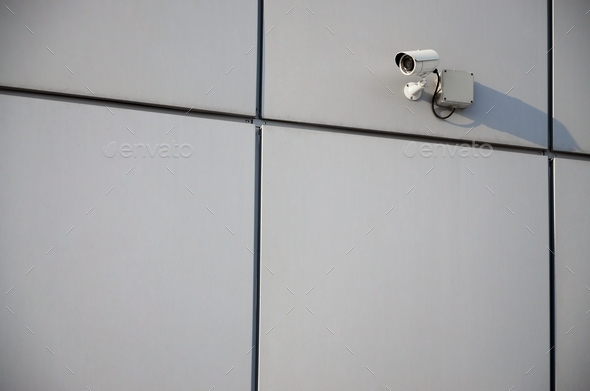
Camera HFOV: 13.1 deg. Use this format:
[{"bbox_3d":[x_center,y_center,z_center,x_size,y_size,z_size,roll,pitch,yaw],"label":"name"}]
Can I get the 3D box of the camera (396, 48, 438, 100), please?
[{"bbox_3d":[0.380,-0.398,8.240,0.156,0.151,0.128,3,-11,-41],"label":"camera"}]

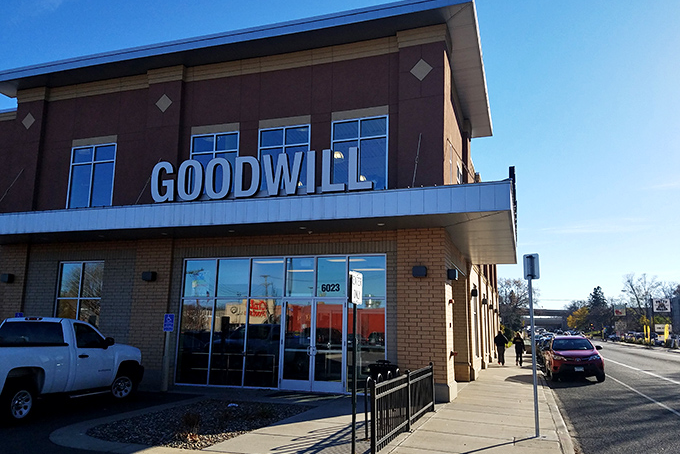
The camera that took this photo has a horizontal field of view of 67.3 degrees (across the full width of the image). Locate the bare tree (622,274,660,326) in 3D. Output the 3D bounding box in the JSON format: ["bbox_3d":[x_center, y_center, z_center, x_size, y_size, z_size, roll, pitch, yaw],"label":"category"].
[{"bbox_3d":[52.957,13.129,90.000,5.800,10.000,5.800,-3,-11,20],"label":"bare tree"}]

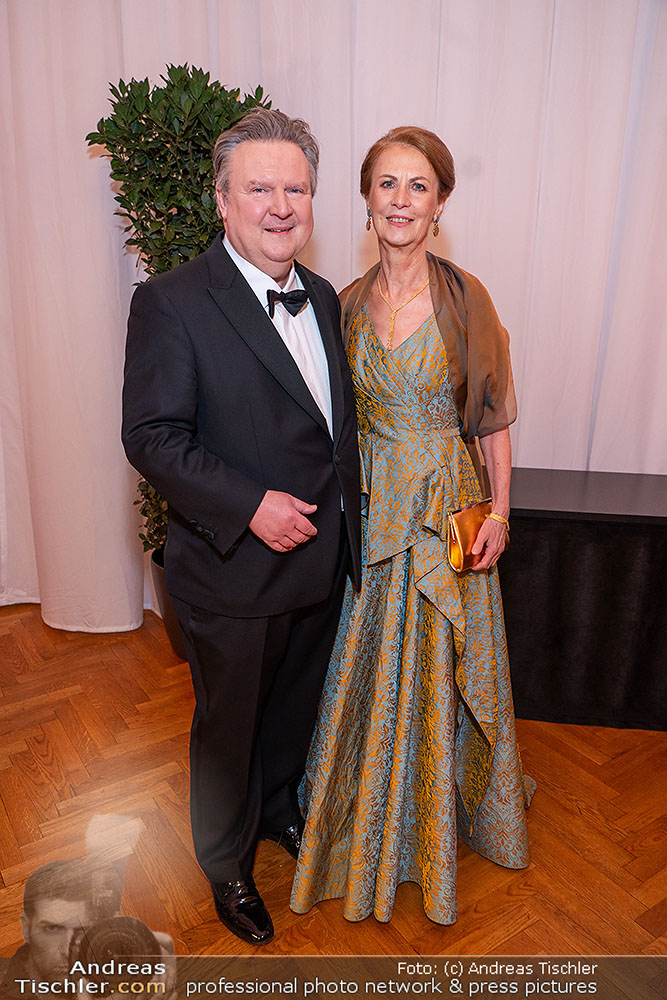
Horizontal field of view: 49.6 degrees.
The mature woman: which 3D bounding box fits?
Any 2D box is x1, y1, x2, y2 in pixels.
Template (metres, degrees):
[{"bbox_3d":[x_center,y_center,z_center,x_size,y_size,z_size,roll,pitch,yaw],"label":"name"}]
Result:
[{"bbox_3d":[0.229,0.075,1.706,0.620,1.740,0.560,6,17,19],"label":"mature woman"}]

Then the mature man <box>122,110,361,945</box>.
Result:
[{"bbox_3d":[-0.168,0.111,1.587,0.610,1.740,0.450,-8,17,-32],"label":"mature man"}]

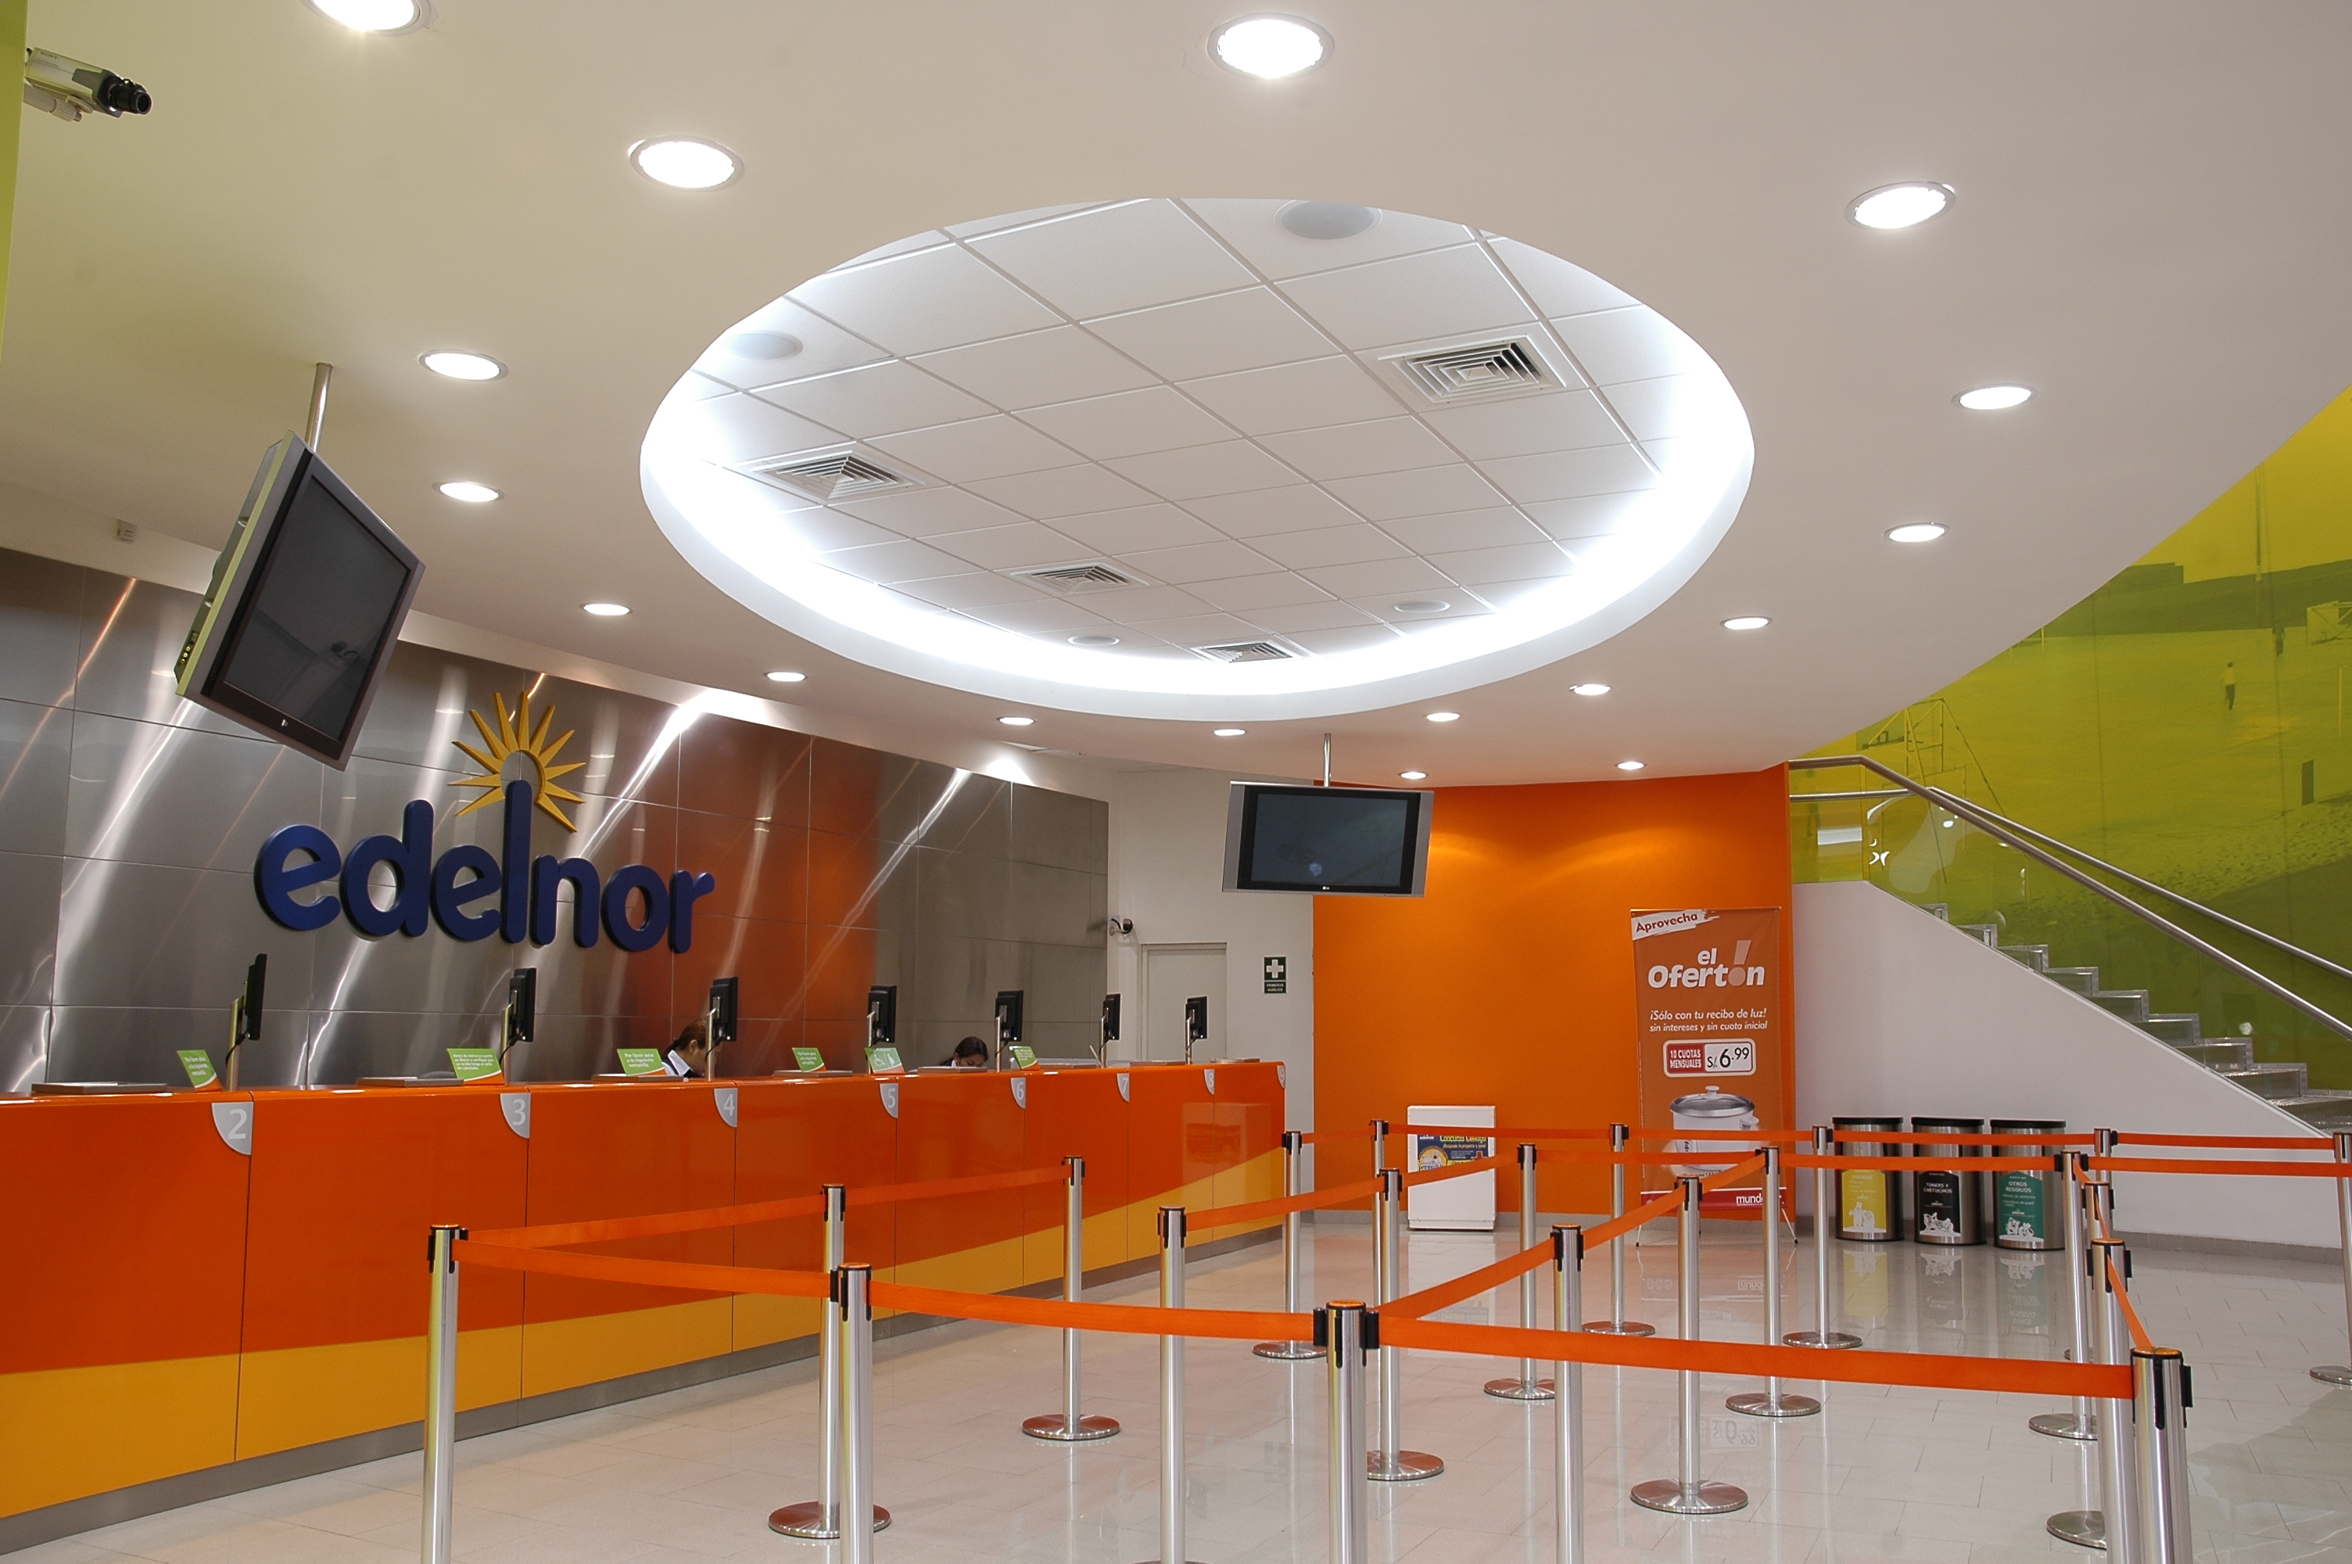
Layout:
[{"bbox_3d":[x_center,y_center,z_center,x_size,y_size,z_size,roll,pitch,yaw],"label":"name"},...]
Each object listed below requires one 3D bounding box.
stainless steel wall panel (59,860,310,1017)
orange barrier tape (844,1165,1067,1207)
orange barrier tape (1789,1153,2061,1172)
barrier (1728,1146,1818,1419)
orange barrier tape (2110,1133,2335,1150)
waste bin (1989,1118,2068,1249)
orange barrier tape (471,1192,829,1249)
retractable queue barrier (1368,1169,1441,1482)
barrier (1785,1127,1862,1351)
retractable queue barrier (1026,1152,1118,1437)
[{"bbox_3d":[-4.358,0.699,7.815,0.030,0.619,1.188,-4,-9,27],"label":"stainless steel wall panel"},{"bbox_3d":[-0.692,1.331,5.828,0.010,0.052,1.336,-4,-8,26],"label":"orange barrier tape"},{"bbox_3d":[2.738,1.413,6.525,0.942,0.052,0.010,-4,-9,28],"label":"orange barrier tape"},{"bbox_3d":[2.351,1.948,6.937,0.356,0.990,0.356,-4,-9,27],"label":"barrier"},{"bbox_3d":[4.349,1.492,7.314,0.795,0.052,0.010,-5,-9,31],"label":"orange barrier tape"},{"bbox_3d":[5.848,2.759,12.129,0.470,0.856,0.455,-6,-10,35],"label":"waste bin"},{"bbox_3d":[-1.395,1.204,4.832,0.015,0.057,1.272,-5,-9,31],"label":"orange barrier tape"},{"bbox_3d":[0.735,1.815,5.989,0.356,0.990,0.356,-4,-9,27],"label":"retractable queue barrier"},{"bbox_3d":[2.930,2.062,8.036,0.348,0.957,0.348,-3,-8,19],"label":"barrier"},{"bbox_3d":[-0.372,1.844,6.365,0.348,0.957,0.348,0,-8,-3],"label":"retractable queue barrier"}]

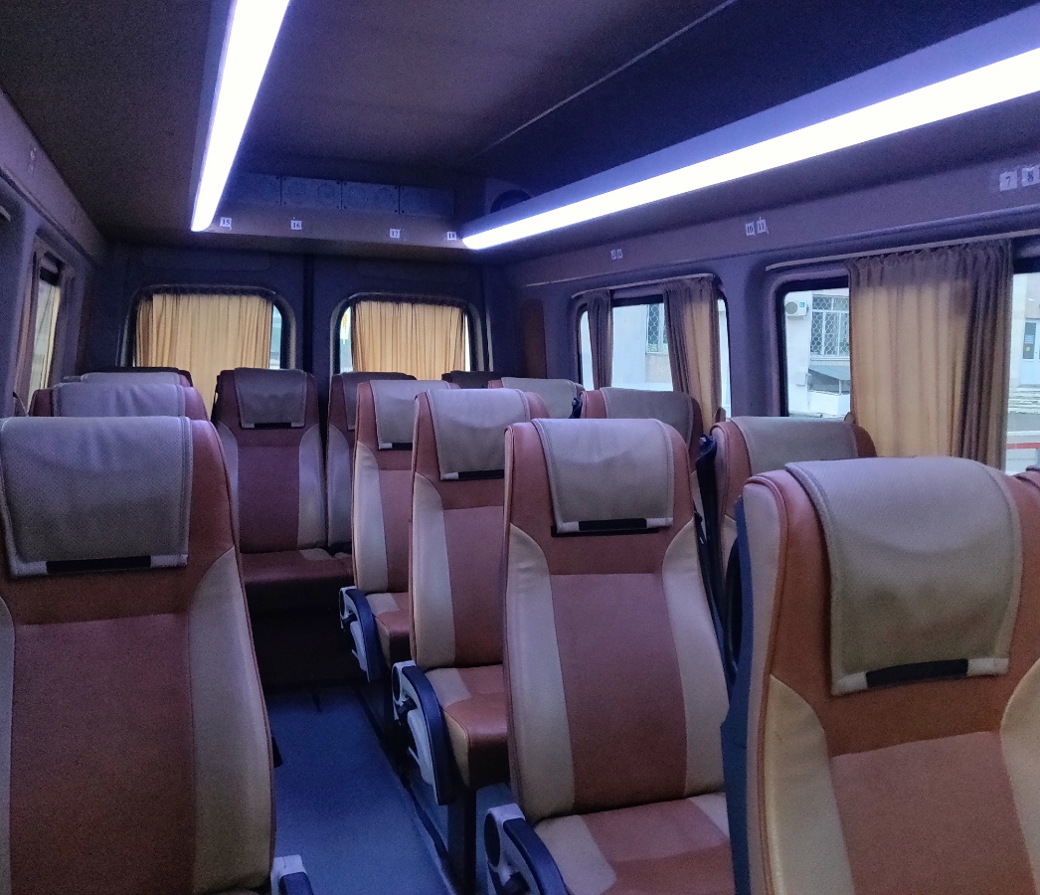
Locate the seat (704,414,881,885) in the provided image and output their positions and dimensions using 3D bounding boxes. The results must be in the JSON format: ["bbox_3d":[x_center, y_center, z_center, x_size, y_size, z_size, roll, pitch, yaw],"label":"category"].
[{"bbox_3d":[0.685,0.487,1.661,0.444,1.071,0.647,-1,7,-22],"label":"seat"}]

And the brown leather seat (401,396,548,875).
[{"bbox_3d":[-0.039,0.414,2.131,0.482,1.081,0.618,-1,7,-22],"label":"brown leather seat"}]

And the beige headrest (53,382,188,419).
[{"bbox_3d":[-0.988,-0.027,2.145,0.294,0.253,0.150,-2,8,-22],"label":"beige headrest"}]

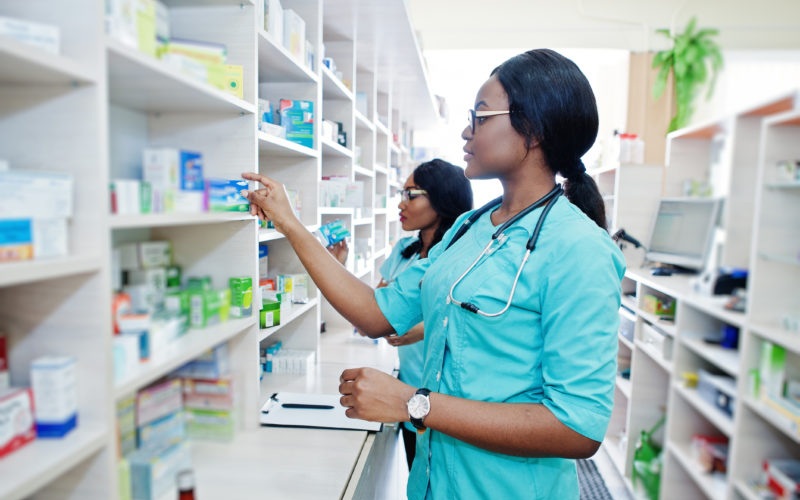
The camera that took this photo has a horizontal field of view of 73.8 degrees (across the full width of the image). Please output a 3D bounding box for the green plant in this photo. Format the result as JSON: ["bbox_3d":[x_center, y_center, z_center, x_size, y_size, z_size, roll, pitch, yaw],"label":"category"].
[{"bbox_3d":[2.266,-1.375,4.200,0.470,0.860,0.450,2,5,7],"label":"green plant"}]

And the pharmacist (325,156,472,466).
[{"bbox_3d":[-0.017,0.474,1.811,0.450,1.570,0.450,0,5,-18],"label":"pharmacist"}]

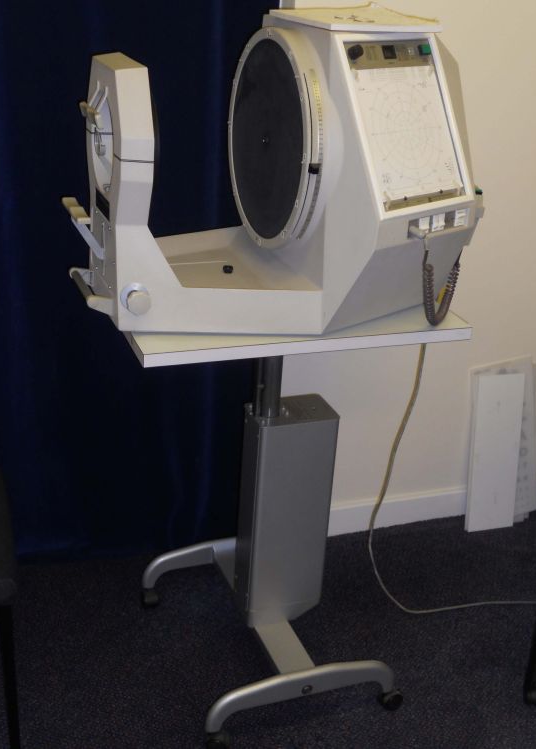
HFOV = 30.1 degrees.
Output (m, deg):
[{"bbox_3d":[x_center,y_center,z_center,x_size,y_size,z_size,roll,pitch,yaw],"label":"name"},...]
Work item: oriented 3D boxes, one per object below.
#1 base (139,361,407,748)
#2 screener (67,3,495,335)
[{"bbox_3d":[0.016,0.259,2.018,0.414,0.767,0.504,-6,25,-21],"label":"base"},{"bbox_3d":[0.036,-0.385,1.794,0.780,0.515,0.460,-6,25,-21],"label":"screener"}]

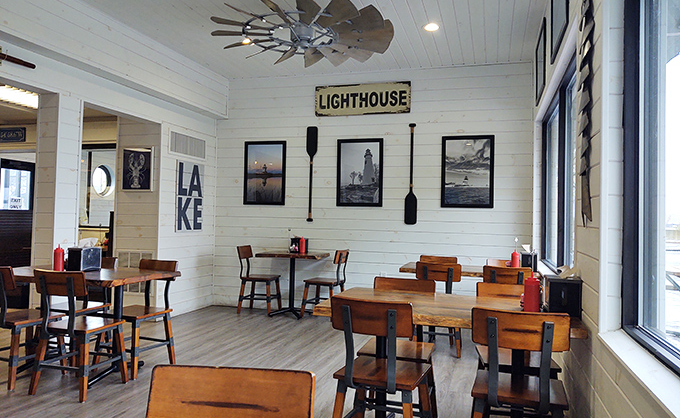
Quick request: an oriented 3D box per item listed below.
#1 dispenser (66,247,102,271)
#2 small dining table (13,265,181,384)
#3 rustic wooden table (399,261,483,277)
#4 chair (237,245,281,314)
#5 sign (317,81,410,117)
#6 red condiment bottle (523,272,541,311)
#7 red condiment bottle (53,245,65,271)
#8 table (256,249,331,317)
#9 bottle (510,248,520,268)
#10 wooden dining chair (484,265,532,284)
[{"bbox_3d":[-2.024,0.397,4.206,0.137,0.175,0.210,1,-1,16],"label":"dispenser"},{"bbox_3d":[-1.969,0.855,4.011,1.220,0.757,0.770,1,-1,16],"label":"small dining table"},{"bbox_3d":[1.305,0.979,5.426,1.320,0.754,0.837,1,-1,16],"label":"rustic wooden table"},{"bbox_3d":[-1.028,0.904,6.803,0.475,0.830,0.420,1,-1,14],"label":"chair"},{"bbox_3d":[0.280,-1.373,6.667,1.218,0.388,0.030,1,-1,16],"label":"sign"},{"bbox_3d":[0.980,0.430,2.711,0.080,0.219,0.080,1,-1,16],"label":"red condiment bottle"},{"bbox_3d":[-2.266,0.402,4.278,0.080,0.219,0.080,1,-1,16],"label":"red condiment bottle"},{"bbox_3d":[-0.595,0.966,6.687,0.803,0.763,0.557,1,-1,16],"label":"table"},{"bbox_3d":[1.745,0.501,5.277,0.080,0.219,0.080,1,-1,16],"label":"bottle"},{"bbox_3d":[1.461,0.903,4.627,0.410,0.825,0.475,1,-2,18],"label":"wooden dining chair"}]

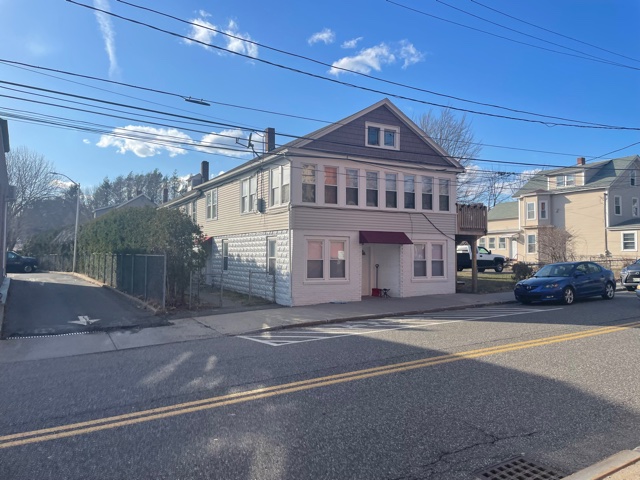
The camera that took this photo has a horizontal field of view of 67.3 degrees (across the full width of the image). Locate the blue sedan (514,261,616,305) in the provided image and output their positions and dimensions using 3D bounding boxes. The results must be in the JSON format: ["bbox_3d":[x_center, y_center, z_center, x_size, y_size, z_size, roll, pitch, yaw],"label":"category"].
[{"bbox_3d":[9.106,1.537,17.748,4.500,1.460,1.770,0,-2,-33],"label":"blue sedan"}]

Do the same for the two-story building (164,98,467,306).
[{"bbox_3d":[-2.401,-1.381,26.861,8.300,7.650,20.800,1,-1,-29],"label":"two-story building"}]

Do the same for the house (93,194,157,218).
[{"bbox_3d":[-19.947,-1.010,49.925,8.500,7.600,10.000,1,-1,-29],"label":"house"}]

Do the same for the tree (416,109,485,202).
[{"bbox_3d":[10.737,-4.529,40.862,7.500,13.890,7.500,1,-1,-29],"label":"tree"}]

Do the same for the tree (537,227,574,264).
[{"bbox_3d":[16.156,0.587,32.970,2.700,3.030,2.600,1,-1,-29],"label":"tree"}]

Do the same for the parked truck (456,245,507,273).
[{"bbox_3d":[11.352,1.427,35.998,5.800,1.920,2.000,1,-1,-24],"label":"parked truck"}]

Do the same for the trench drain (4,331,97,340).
[{"bbox_3d":[-6.817,2.452,12.256,2.040,0.060,0.180,1,-1,-30],"label":"trench drain"}]

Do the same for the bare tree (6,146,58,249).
[{"bbox_3d":[-30.783,-3.523,49.877,8.500,12.410,8.500,1,-1,-29],"label":"bare tree"}]

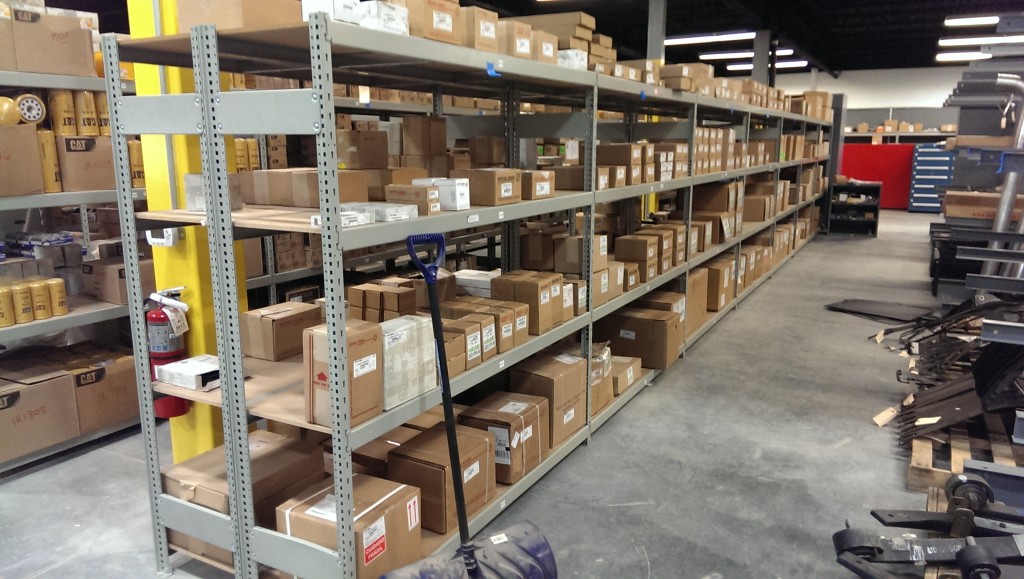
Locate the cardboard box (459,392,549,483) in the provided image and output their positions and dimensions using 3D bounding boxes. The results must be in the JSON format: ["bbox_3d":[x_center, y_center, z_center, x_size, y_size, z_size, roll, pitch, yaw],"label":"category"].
[{"bbox_3d":[-0.032,0.670,3.489,0.268,0.275,0.371,6,12,28],"label":"cardboard box"}]

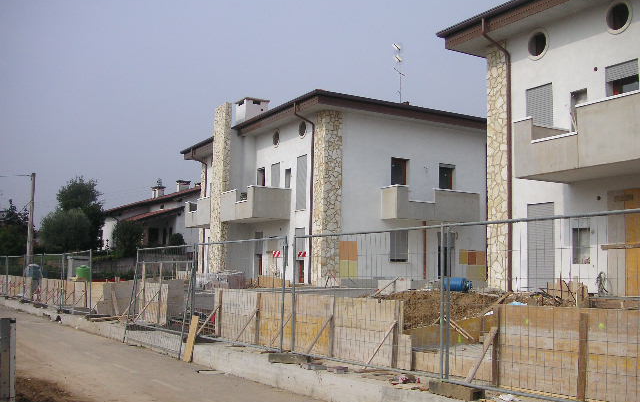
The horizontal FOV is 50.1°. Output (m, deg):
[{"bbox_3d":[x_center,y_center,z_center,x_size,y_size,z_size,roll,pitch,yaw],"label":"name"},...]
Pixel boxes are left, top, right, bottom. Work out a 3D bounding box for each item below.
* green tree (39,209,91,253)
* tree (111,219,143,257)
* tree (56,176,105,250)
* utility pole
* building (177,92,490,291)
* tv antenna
[{"bbox_3d":[-16.060,2.646,43.000,3.300,4.200,3.300,5,-7,-29],"label":"green tree"},{"bbox_3d":[-12.446,3.013,44.000,2.100,3.630,2.100,5,-7,-29],"label":"tree"},{"bbox_3d":[-16.805,1.787,48.000,3.500,7.110,3.500,5,-7,-29],"label":"tree"},{"bbox_3d":[-16.698,1.796,39.500,0.300,6.740,0.300,5,-7,-29],"label":"utility pole"},{"bbox_3d":[0.696,-0.040,35.810,12.000,8.700,16.300,5,-7,-29],"label":"building"},{"bbox_3d":[3.801,-6.150,33.000,0.500,2.900,1.000,-2,-7,28],"label":"tv antenna"}]

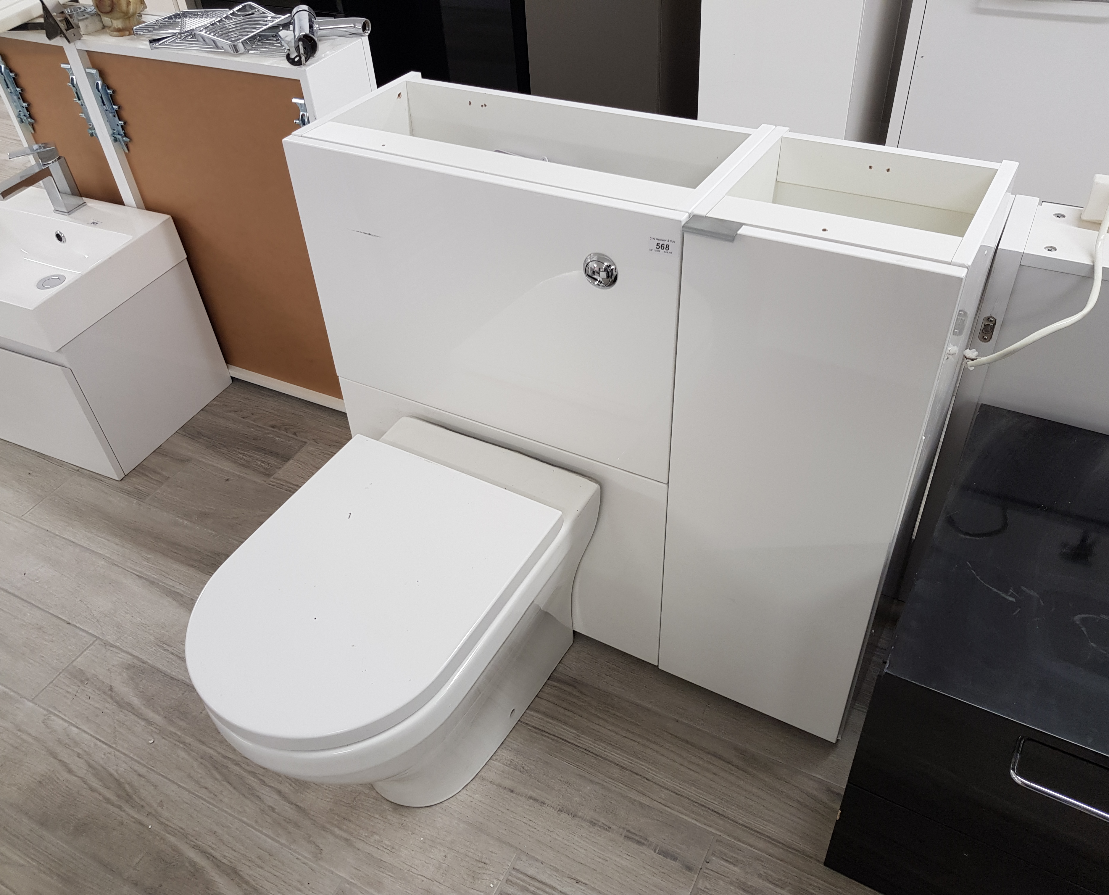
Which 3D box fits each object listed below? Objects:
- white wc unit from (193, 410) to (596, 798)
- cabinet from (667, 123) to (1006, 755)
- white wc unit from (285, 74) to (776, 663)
[{"bbox_3d":[-0.229,0.305,1.325,0.378,0.430,0.576,19,44,24],"label":"white wc unit"},{"bbox_3d":[0.369,0.026,1.301,0.302,0.838,0.304,19,44,24],"label":"cabinet"},{"bbox_3d":[-0.024,-0.106,1.486,0.602,0.838,0.304,19,44,24],"label":"white wc unit"}]

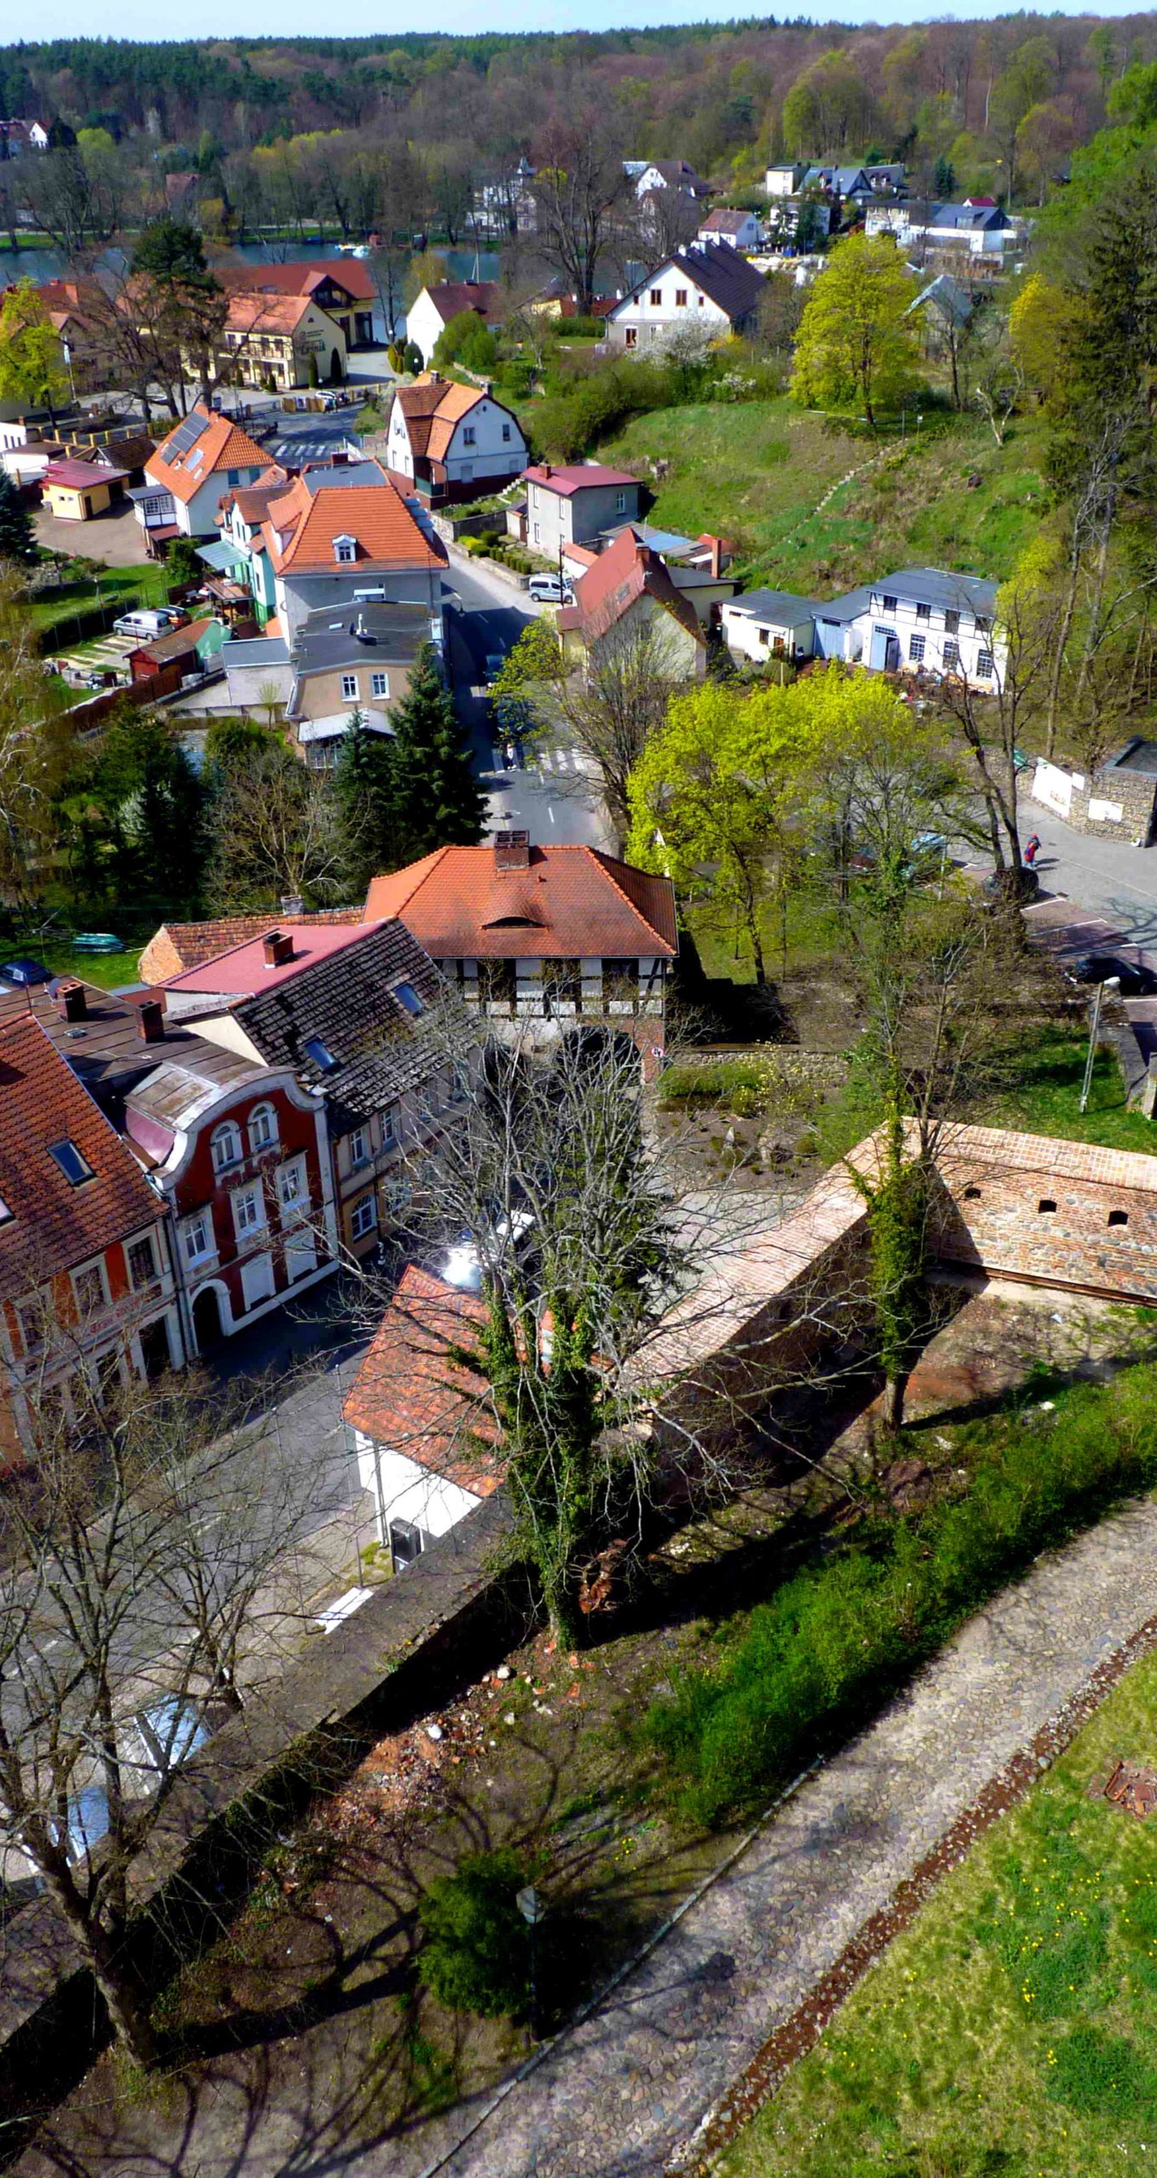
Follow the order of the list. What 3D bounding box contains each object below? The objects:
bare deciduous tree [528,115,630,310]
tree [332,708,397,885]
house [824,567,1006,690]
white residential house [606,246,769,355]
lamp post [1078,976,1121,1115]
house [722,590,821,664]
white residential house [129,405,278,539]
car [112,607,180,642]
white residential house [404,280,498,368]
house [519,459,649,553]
[{"bbox_3d":[0.736,-105.132,204.354,12.000,21.800,12.000,0,31,0],"label":"bare deciduous tree"},{"bbox_3d":[-10.880,-14.050,86.190,4.000,10.800,4.000,0,31,0],"label":"tree"},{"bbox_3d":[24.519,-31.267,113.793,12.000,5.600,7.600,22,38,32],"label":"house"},{"bbox_3d":[10.428,-72.305,154.644,11.170,8.230,16.500,9,33,15],"label":"white residential house"},{"bbox_3d":[21.150,-1.710,68.820,0.900,6.100,0.300,-8,32,-13],"label":"lamp post"},{"bbox_3d":[13.700,-31.948,117.903,5.800,3.100,4.700,25,39,35],"label":"house"},{"bbox_3d":[-32.301,-55.698,151.949,12.040,8.420,13.500,-14,34,-21],"label":"white residential house"},{"bbox_3d":[-32.320,-34.710,126.450,4.300,1.960,1.830,14,34,22],"label":"car"},{"bbox_3d":[-15.700,-99.160,219.990,9.700,9.400,8.500,-21,37,-30],"label":"white residential house"},{"bbox_3d":[0.362,-45.567,134.490,6.800,6.110,7.160,-18,36,-27],"label":"house"}]

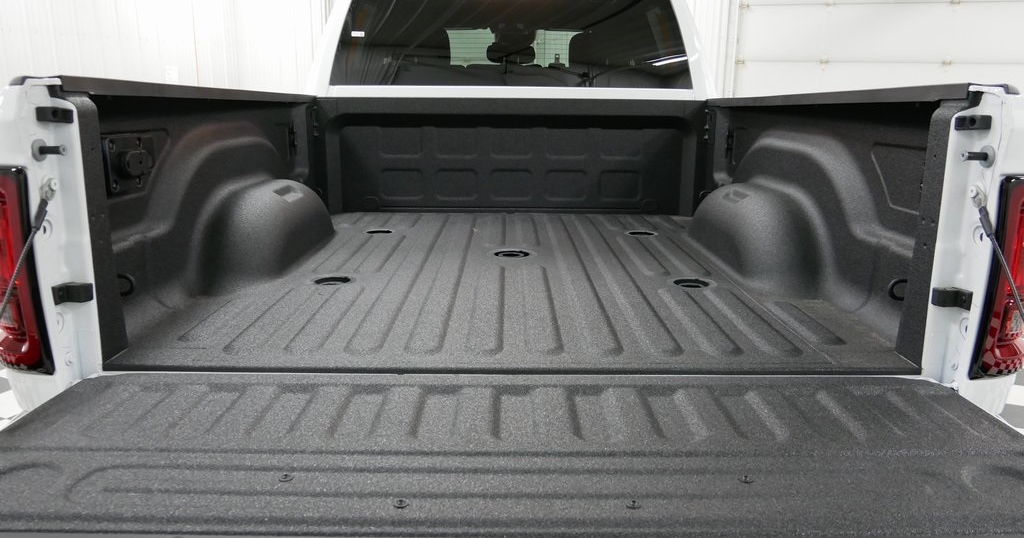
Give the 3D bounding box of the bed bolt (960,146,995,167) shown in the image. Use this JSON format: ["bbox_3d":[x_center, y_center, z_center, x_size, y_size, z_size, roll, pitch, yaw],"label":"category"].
[{"bbox_3d":[0.774,-0.188,1.183,0.043,0.034,0.034,0,13,0],"label":"bed bolt"}]

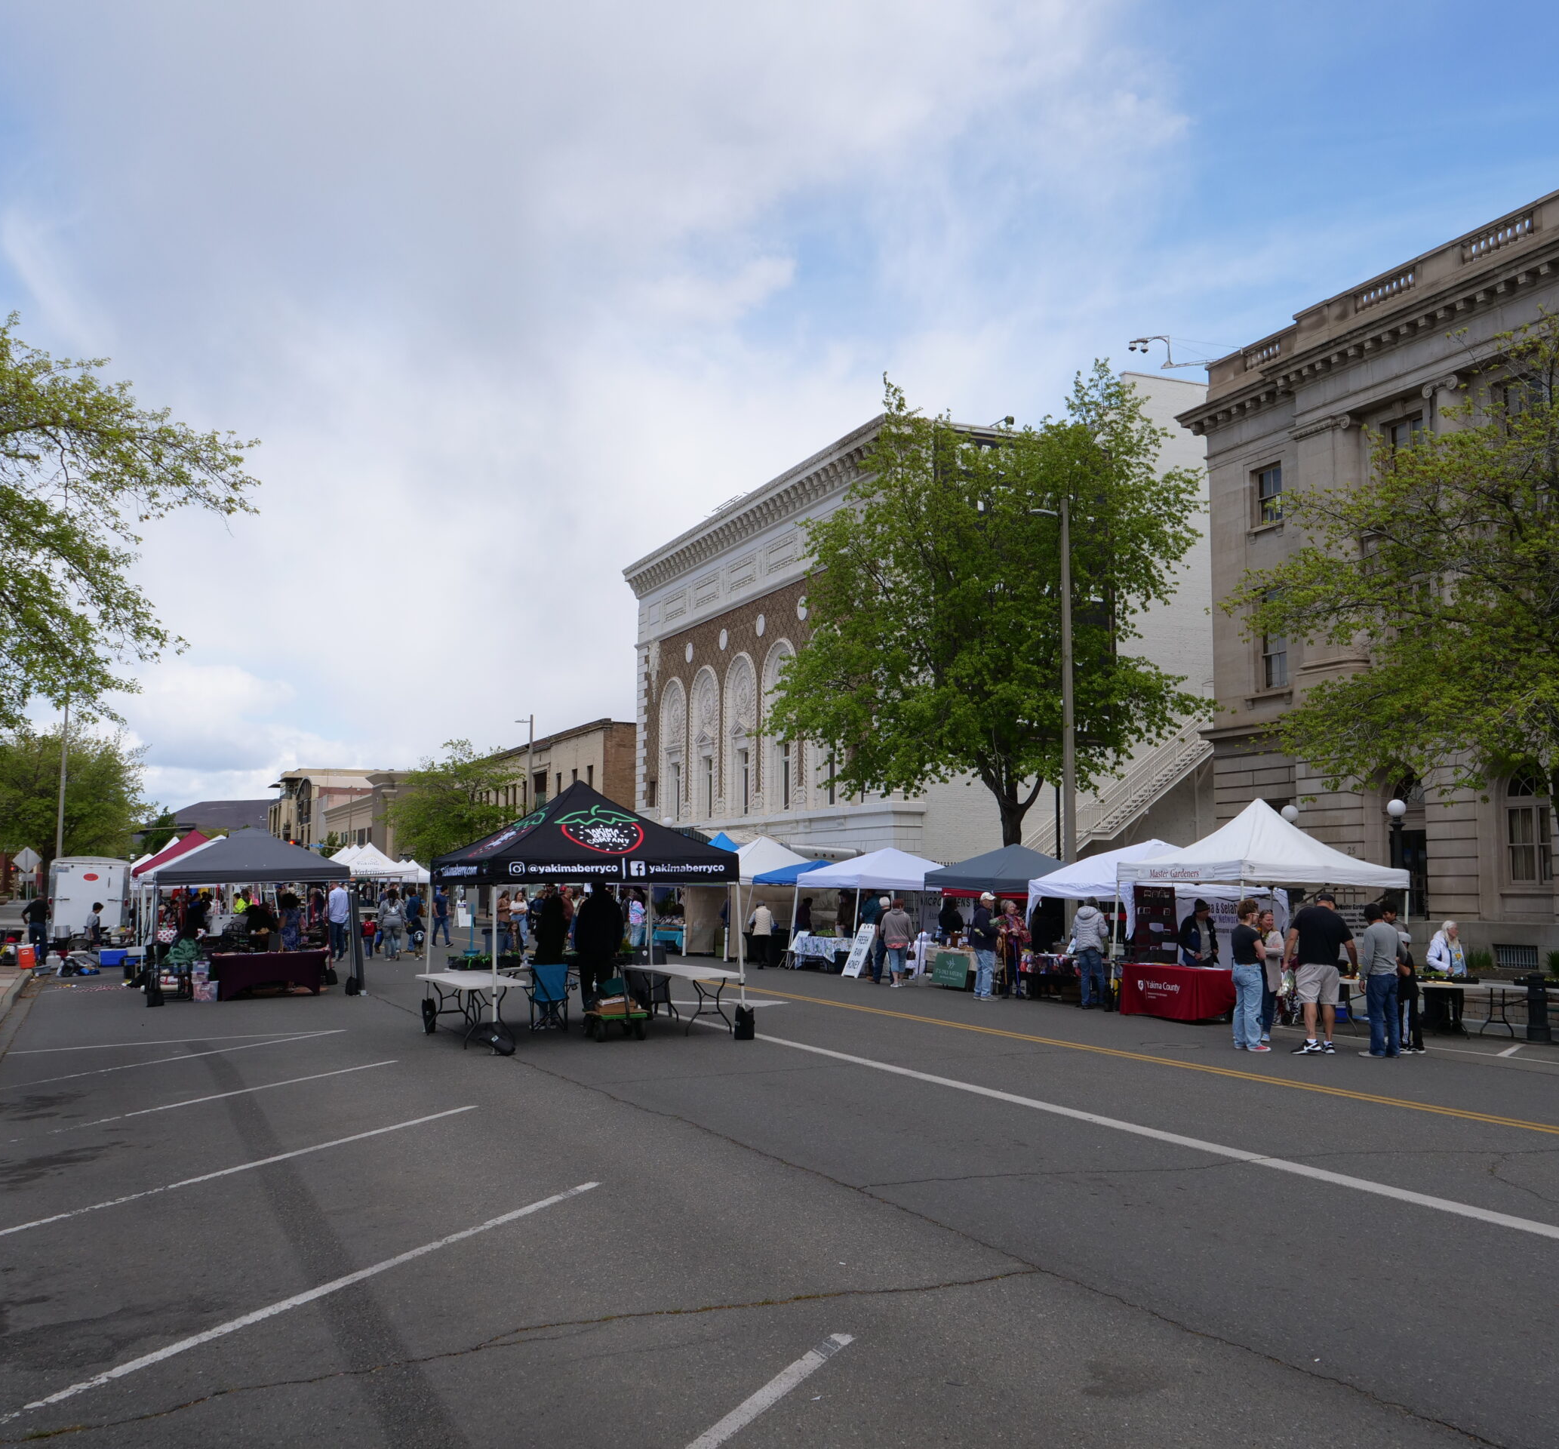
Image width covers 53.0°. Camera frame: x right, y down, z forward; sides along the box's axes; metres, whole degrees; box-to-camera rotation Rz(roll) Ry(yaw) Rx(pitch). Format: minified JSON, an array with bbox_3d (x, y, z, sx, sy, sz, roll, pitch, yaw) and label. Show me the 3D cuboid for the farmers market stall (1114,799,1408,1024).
[{"bbox_3d":[7.353,2.798,23.913,3.050,3.265,3.050,2,-6,-22],"label":"farmers market stall"}]

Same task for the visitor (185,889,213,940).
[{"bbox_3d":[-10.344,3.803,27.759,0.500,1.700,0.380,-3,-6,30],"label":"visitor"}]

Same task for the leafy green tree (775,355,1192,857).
[{"bbox_3d":[4.837,-1.503,36.032,9.400,13.914,9.800,2,-6,-23],"label":"leafy green tree"}]

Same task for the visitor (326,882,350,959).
[{"bbox_3d":[-10.030,4.498,35.528,0.520,1.810,0.360,3,-6,-26],"label":"visitor"}]

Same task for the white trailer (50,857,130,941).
[{"bbox_3d":[-18.133,4.823,41.146,1.980,2.520,4.400,3,-6,-23],"label":"white trailer"}]

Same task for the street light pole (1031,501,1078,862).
[{"bbox_3d":[5.866,0.201,33.139,0.900,9.950,0.300,3,-6,-23],"label":"street light pole"}]

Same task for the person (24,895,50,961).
[{"bbox_3d":[-17.231,4.759,36.300,0.560,1.670,0.420,2,-6,-20],"label":"person"}]

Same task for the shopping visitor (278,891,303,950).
[{"bbox_3d":[-8.568,3.785,27.359,0.500,1.670,0.380,-1,-6,14],"label":"shopping visitor"}]

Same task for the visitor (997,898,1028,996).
[{"bbox_3d":[3.948,3.748,26.060,0.550,1.650,0.380,0,-6,-3],"label":"visitor"}]

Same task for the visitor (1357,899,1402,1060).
[{"bbox_3d":[6.718,2.865,17.500,0.500,1.730,0.340,0,-6,2],"label":"visitor"}]

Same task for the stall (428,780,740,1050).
[{"bbox_3d":[-2.486,2.281,19.470,3.050,3.150,3.050,3,-6,-25],"label":"stall"}]

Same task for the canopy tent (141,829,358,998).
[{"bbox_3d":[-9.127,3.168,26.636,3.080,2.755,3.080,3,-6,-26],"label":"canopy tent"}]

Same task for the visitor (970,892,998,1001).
[{"bbox_3d":[3.416,3.699,26.100,0.430,1.790,0.480,1,-6,-5],"label":"visitor"}]

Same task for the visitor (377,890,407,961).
[{"bbox_3d":[-9.436,4.873,38.092,0.660,1.679,0.450,2,-6,-19],"label":"visitor"}]

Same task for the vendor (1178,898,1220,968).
[{"bbox_3d":[6.385,3.495,23.673,0.580,1.700,0.380,3,-6,-23],"label":"vendor"}]

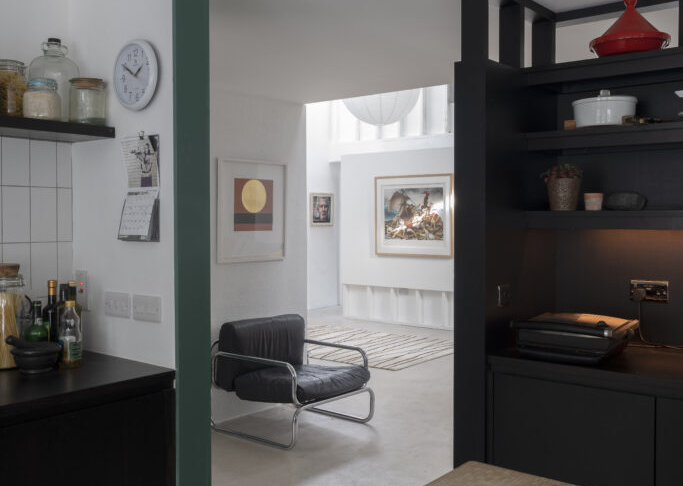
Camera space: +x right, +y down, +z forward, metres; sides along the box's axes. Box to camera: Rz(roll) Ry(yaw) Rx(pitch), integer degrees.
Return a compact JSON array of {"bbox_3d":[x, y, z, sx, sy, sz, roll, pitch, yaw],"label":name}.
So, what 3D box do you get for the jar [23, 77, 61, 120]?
[{"bbox_3d":[-0.990,-0.470,2.258,0.115,0.138,0.115,0,1,0],"label":"jar"}]

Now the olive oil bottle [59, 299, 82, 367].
[{"bbox_3d":[-0.902,0.300,2.268,0.060,0.218,0.061,1,2,38],"label":"olive oil bottle"}]

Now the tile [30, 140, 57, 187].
[{"bbox_3d":[-1.084,-0.292,2.481,0.009,0.180,0.099,1,2,38],"label":"tile"}]

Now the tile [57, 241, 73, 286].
[{"bbox_3d":[-1.039,0.099,2.566,0.010,0.200,0.061,2,2,38],"label":"tile"}]

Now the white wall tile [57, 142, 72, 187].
[{"bbox_3d":[-1.039,-0.293,2.552,0.010,0.178,0.061,2,2,38],"label":"white wall tile"}]

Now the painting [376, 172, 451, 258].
[{"bbox_3d":[0.934,-0.347,8.884,1.180,1.050,0.040,2,2,38],"label":"painting"}]

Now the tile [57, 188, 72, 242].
[{"bbox_3d":[-1.035,-0.103,2.548,0.009,0.198,0.060,1,2,38],"label":"tile"}]

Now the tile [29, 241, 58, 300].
[{"bbox_3d":[-1.084,0.099,2.489,0.009,0.198,0.099,1,2,38],"label":"tile"}]

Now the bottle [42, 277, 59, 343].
[{"bbox_3d":[-0.990,0.268,2.337,0.061,0.280,0.061,1,2,38],"label":"bottle"}]

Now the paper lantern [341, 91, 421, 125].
[{"bbox_3d":[0.392,-1.574,6.850,0.800,0.780,0.800,2,2,38],"label":"paper lantern"}]

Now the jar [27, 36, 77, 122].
[{"bbox_3d":[-1.014,-0.564,2.411,0.165,0.316,0.165,0,2,0],"label":"jar"}]

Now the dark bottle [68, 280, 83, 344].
[{"bbox_3d":[-0.949,0.270,2.407,0.063,0.273,0.063,1,2,38],"label":"dark bottle"}]

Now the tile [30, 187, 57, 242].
[{"bbox_3d":[-1.090,-0.101,2.494,0.010,0.200,0.101,2,2,38],"label":"tile"}]

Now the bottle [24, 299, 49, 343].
[{"bbox_3d":[-1.054,0.302,2.356,0.085,0.215,0.085,2,2,38],"label":"bottle"}]

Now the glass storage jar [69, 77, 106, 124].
[{"bbox_3d":[-0.885,-0.488,2.388,0.122,0.165,0.122,0,2,0],"label":"glass storage jar"}]

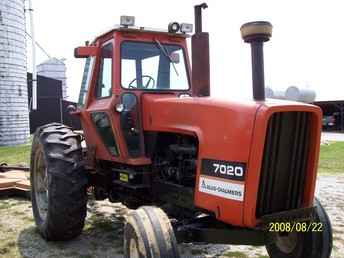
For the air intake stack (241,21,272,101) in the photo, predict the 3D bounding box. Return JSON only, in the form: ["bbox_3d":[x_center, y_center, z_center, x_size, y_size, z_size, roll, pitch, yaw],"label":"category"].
[{"bbox_3d":[0.765,-0.592,3.337,0.275,0.720,0.275,-2,1,-27],"label":"air intake stack"}]

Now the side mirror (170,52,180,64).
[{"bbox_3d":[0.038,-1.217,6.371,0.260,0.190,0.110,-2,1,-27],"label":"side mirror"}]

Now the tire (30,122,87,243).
[{"bbox_3d":[-1.746,0.764,5.676,0.510,1.740,1.740,-2,1,-27],"label":"tire"}]

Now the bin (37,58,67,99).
[{"bbox_3d":[-18.309,-4.762,58.000,4.500,12.100,4.500,-2,1,-27],"label":"bin"}]

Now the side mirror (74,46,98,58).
[{"bbox_3d":[-1.277,-1.154,5.673,0.370,0.170,0.120,-2,1,-27],"label":"side mirror"}]

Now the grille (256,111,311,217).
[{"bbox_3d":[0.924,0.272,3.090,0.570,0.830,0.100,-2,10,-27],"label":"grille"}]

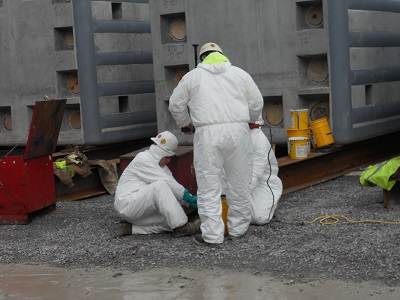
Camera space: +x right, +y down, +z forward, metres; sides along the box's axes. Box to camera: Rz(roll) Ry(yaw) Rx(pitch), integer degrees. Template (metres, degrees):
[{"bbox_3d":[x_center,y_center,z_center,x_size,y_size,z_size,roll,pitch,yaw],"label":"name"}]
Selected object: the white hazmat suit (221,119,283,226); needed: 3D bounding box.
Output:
[{"bbox_3d":[0.453,0.207,8.580,0.640,0.970,0.550,-9,9,-44],"label":"white hazmat suit"}]

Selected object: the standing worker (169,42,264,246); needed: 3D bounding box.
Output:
[{"bbox_3d":[0.134,-0.036,7.920,0.800,1.670,0.520,-3,7,-5],"label":"standing worker"}]

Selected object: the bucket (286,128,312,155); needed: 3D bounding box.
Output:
[{"bbox_3d":[1.221,-0.083,11.000,0.300,0.355,0.300,-3,7,0],"label":"bucket"}]

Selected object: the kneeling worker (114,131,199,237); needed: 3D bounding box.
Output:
[{"bbox_3d":[-0.382,0.299,8.200,0.820,0.960,0.580,-2,7,9],"label":"kneeling worker"}]

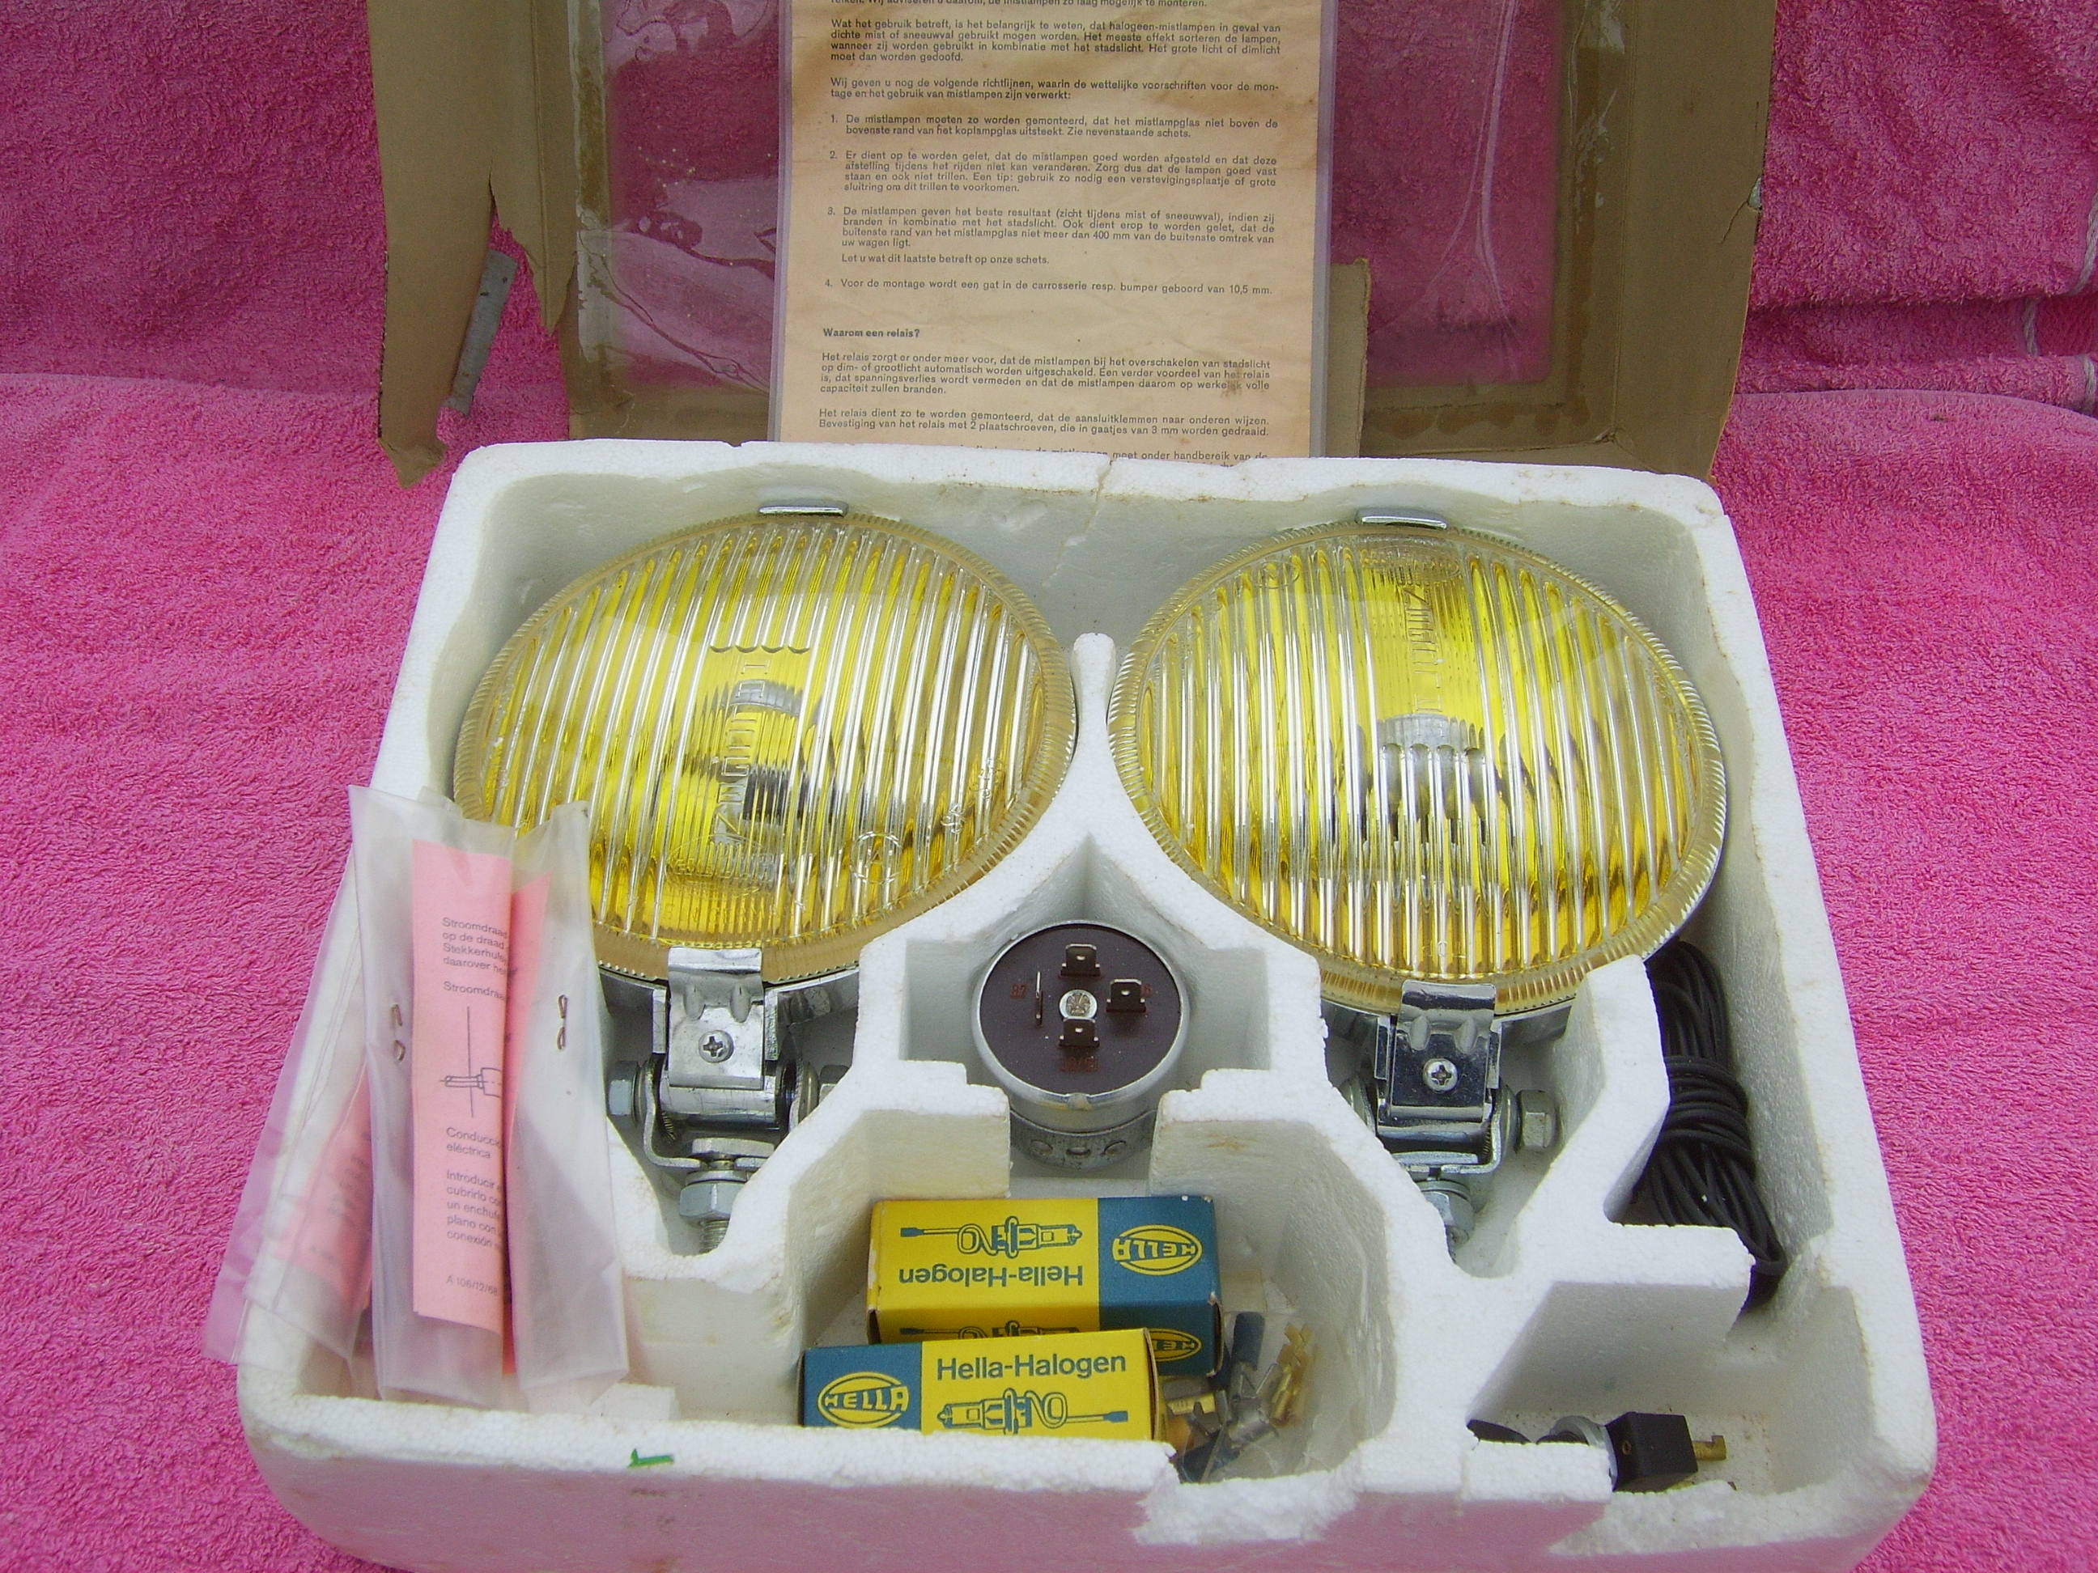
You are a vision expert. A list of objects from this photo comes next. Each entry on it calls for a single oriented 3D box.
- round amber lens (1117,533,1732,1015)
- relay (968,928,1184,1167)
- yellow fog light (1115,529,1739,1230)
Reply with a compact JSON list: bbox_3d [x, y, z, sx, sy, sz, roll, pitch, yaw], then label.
[{"bbox_3d":[0.086,-0.011,0.537,0.144,0.027,0.144,2,52,1],"label":"round amber lens"},{"bbox_3d":[0.007,0.055,0.508,0.047,0.038,0.047,2,52,1],"label":"relay"},{"bbox_3d":[0.085,0.020,0.541,0.146,0.070,0.192,2,52,1],"label":"yellow fog light"}]

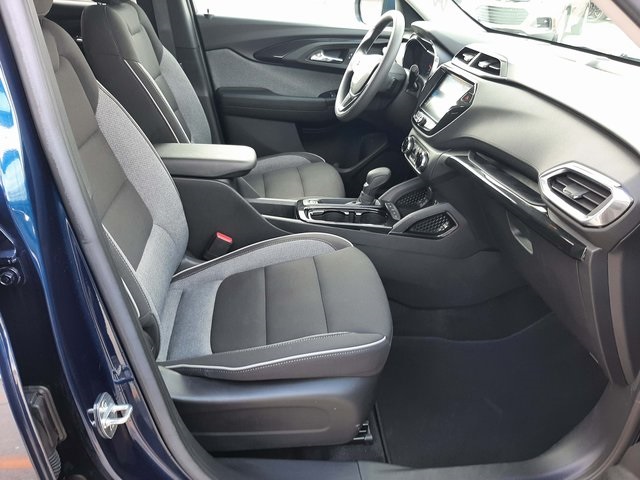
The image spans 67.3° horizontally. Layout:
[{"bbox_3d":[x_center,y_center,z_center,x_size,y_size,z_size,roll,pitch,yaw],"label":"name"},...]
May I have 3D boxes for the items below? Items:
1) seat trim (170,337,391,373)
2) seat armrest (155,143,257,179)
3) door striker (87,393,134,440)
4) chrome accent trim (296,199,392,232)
[{"bbox_3d":[-0.083,0.214,0.873,0.405,0.043,0.050,1,27,-7],"label":"seat trim"},{"bbox_3d":[-0.306,-0.209,1.266,0.290,0.066,0.135,1,27,-7],"label":"seat armrest"},{"bbox_3d":[-0.298,0.255,0.693,0.053,0.080,0.044,1,27,-7],"label":"door striker"},{"bbox_3d":[0.065,-0.070,1.375,0.250,0.030,0.175,1,27,-7],"label":"chrome accent trim"}]

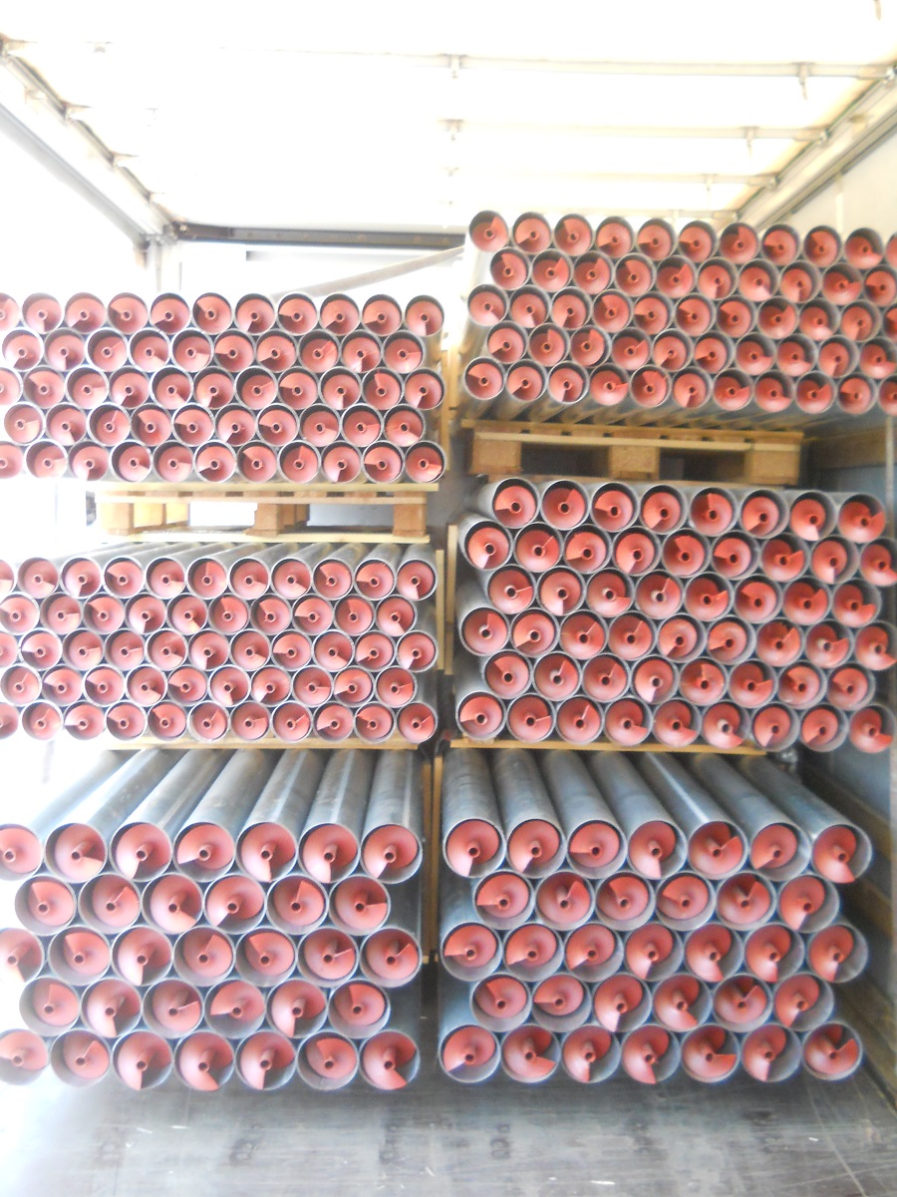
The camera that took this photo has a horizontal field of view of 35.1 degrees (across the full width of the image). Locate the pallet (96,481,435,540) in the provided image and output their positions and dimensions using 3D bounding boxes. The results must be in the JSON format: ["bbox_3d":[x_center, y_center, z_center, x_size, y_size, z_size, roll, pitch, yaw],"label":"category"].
[{"bbox_3d":[-0.576,-0.313,4.892,1.010,0.153,1.130,0,5,-1],"label":"pallet"}]

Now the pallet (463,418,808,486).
[{"bbox_3d":[0.576,-0.486,4.918,1.010,0.153,1.130,2,5,-1],"label":"pallet"}]

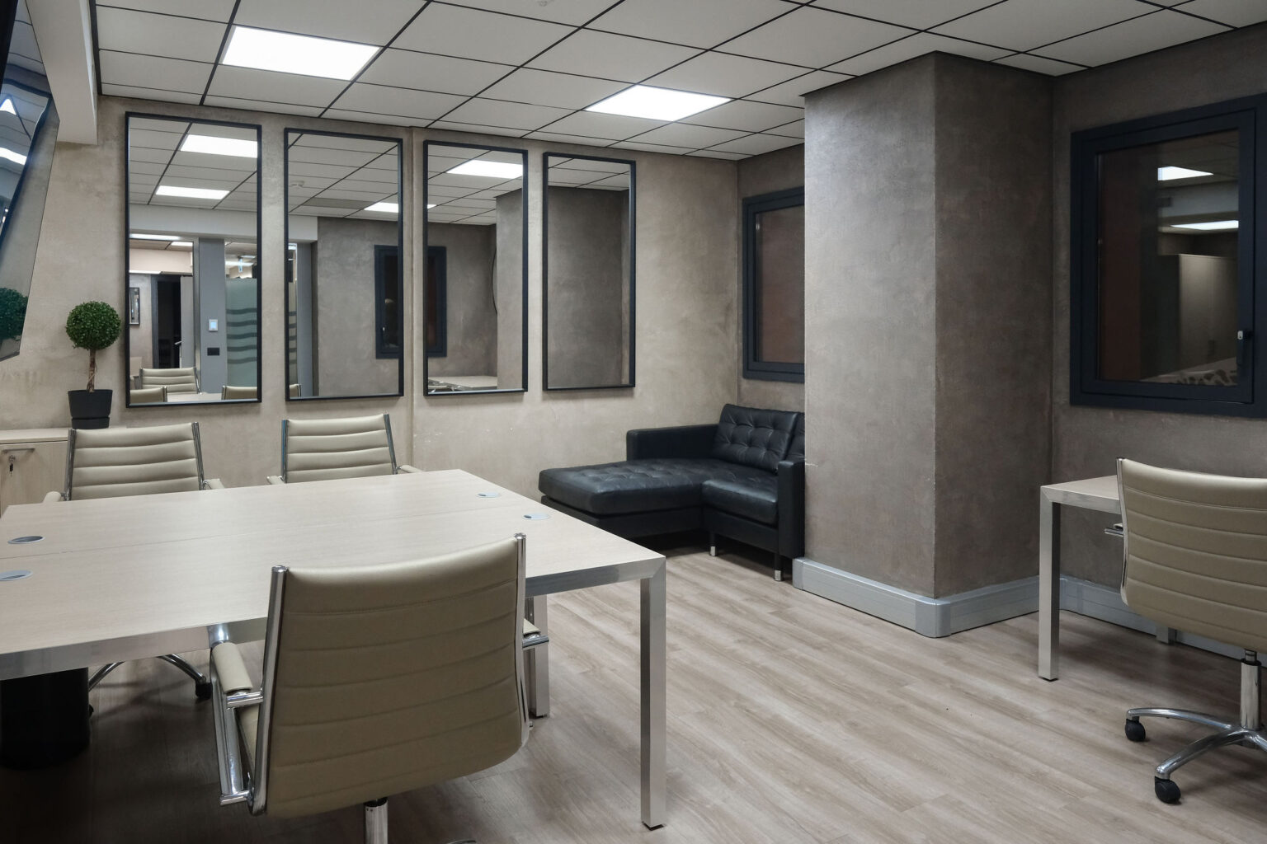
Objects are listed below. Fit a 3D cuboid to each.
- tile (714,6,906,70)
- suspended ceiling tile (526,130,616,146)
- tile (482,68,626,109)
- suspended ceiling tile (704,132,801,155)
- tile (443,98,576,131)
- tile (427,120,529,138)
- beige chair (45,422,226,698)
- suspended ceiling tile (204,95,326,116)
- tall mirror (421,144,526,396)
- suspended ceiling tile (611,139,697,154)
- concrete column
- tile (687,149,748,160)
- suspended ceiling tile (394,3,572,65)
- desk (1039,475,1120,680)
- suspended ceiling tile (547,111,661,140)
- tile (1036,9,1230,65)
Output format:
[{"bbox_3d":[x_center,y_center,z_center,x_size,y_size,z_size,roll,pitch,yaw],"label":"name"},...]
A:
[{"bbox_3d":[0.731,-1.564,3.446,0.600,0.020,0.600,-5,8,-30],"label":"tile"},{"bbox_3d":[-0.380,-1.795,5.337,0.600,0.020,0.186,-5,8,-30],"label":"suspended ceiling tile"},{"bbox_3d":[-0.392,-1.655,4.200,0.595,0.020,0.595,-5,9,-29],"label":"tile"},{"bbox_3d":[0.830,-1.865,5.640,0.482,0.030,0.610,-5,8,-30],"label":"suspended ceiling tile"},{"bbox_3d":[-0.694,-1.721,4.723,0.595,0.020,0.595,-5,9,-29],"label":"tile"},{"bbox_3d":[-0.901,-1.766,5.081,0.595,0.020,0.220,-5,9,-29],"label":"tile"},{"bbox_3d":[-1.775,0.500,3.070,0.600,0.940,0.610,-3,6,-31],"label":"beige chair"},{"bbox_3d":[-1.996,-1.724,4.580,0.610,0.030,0.232,-5,8,-30],"label":"suspended ceiling tile"},{"bbox_3d":[-0.958,-0.944,5.228,0.670,1.520,0.040,-4,7,-30],"label":"tall mirror"},{"bbox_3d":[0.147,-1.841,5.654,0.600,0.020,0.189,-5,8,-30],"label":"suspended ceiling tile"},{"bbox_3d":[1.438,-0.415,4.182,0.800,2.390,0.830,-4,6,-30],"label":"concrete column"},{"bbox_3d":[0.614,-1.882,5.934,0.450,0.020,0.189,-5,8,-30],"label":"tile"},{"bbox_3d":[-0.604,-1.540,3.365,0.600,0.020,0.600,-5,8,-30],"label":"suspended ceiling tile"},{"bbox_3d":[2.299,0.648,2.631,0.820,0.735,1.630,-4,7,-30],"label":"desk"},{"bbox_3d":[-0.174,-1.763,5.019,0.595,0.020,0.595,-5,9,-29],"label":"suspended ceiling tile"},{"bbox_3d":[2.031,-1.584,3.495,0.465,0.020,0.600,-5,8,-30],"label":"tile"}]

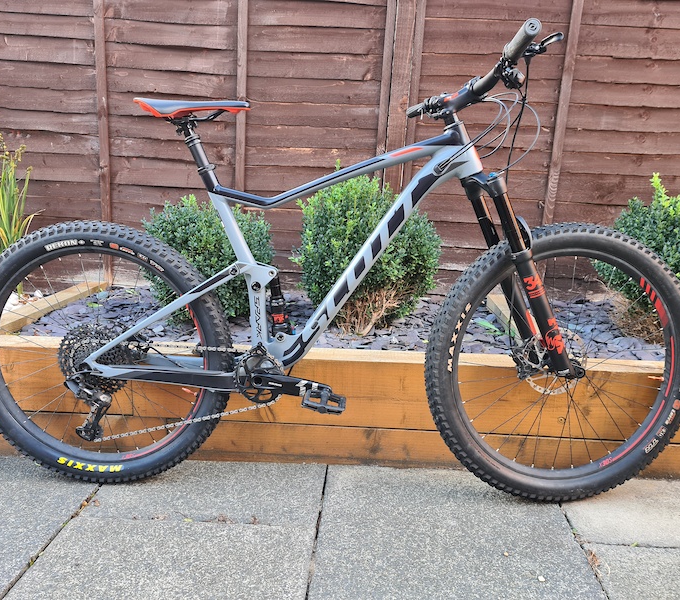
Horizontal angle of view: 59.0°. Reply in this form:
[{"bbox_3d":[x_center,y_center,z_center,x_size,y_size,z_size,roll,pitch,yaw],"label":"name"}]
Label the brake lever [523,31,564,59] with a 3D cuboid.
[{"bbox_3d":[0.389,-0.486,1.146,0.048,0.035,0.125,-11,7,-17],"label":"brake lever"}]

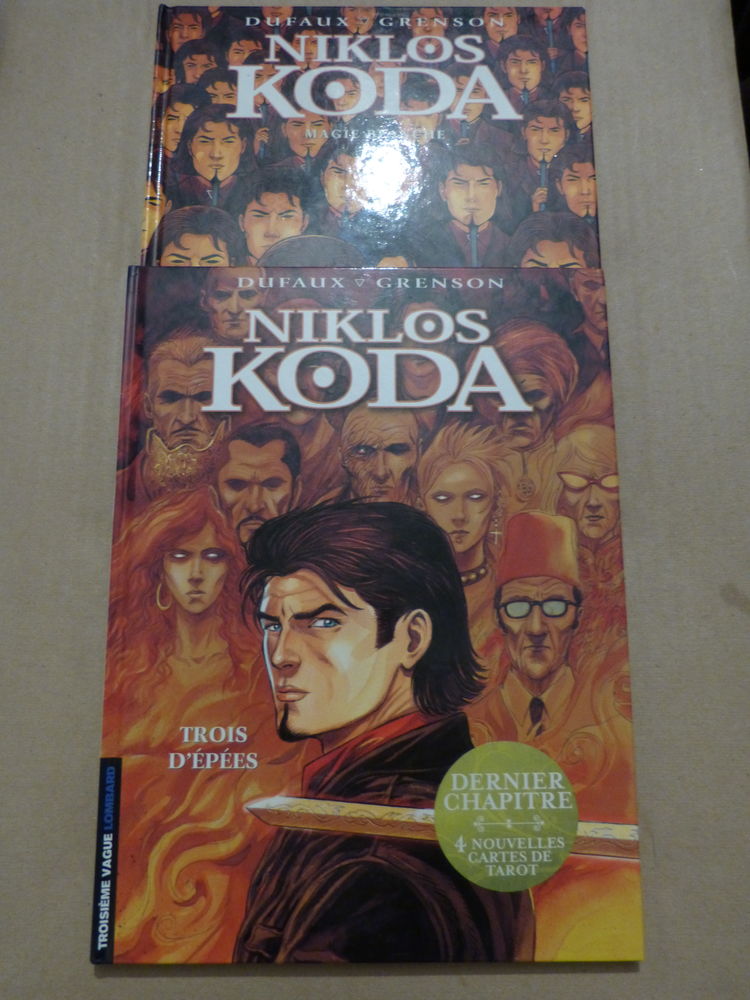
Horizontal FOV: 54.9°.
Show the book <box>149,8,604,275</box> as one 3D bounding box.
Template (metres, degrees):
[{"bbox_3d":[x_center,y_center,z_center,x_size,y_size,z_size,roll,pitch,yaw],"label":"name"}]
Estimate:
[{"bbox_3d":[-0.002,-0.111,0.358,0.225,0.010,0.302,0,79,0],"label":"book"}]

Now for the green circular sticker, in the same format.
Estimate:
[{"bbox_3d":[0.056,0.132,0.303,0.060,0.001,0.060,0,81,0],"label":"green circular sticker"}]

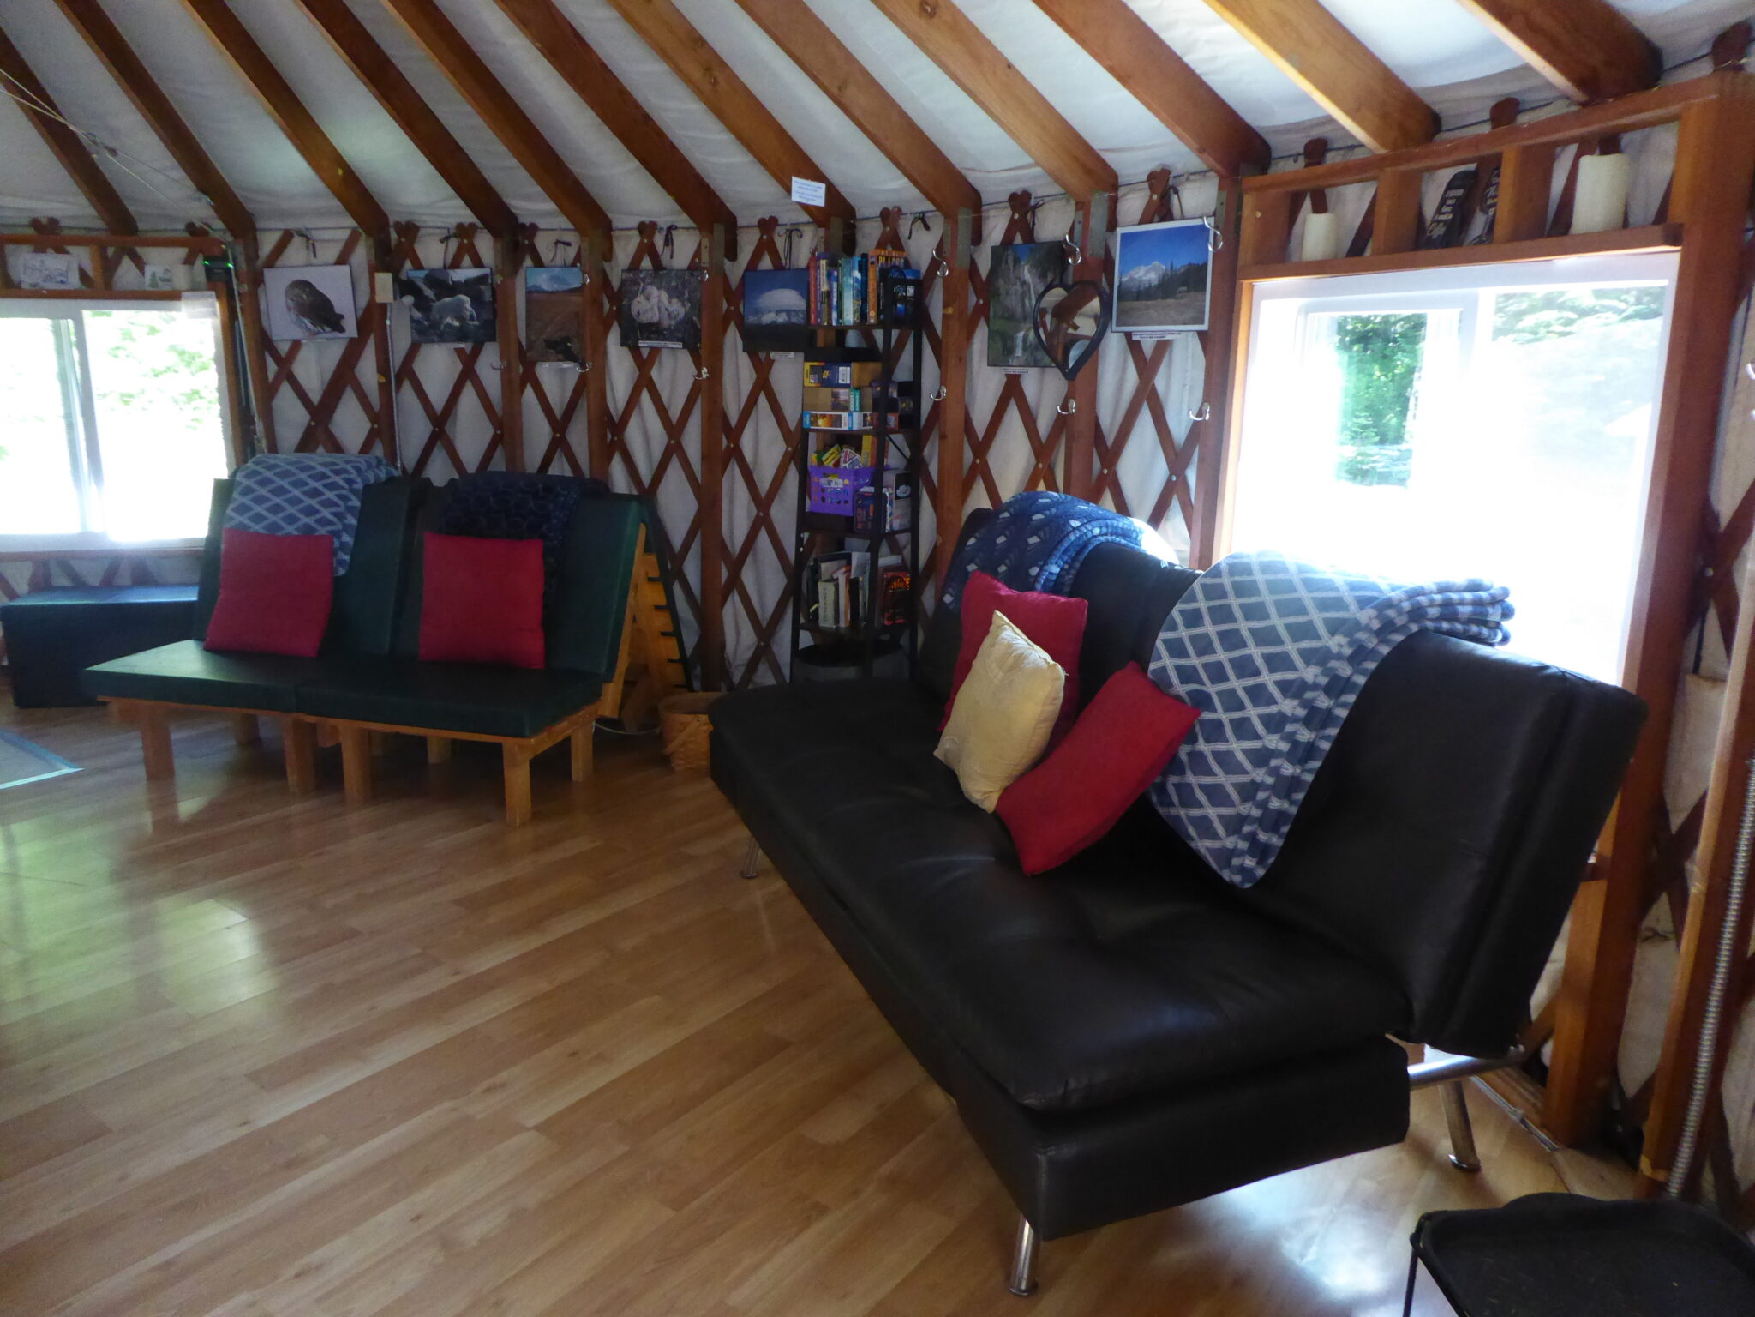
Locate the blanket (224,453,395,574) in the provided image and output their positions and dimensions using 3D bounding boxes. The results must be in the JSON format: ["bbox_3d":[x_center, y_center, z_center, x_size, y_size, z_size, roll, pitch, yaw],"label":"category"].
[{"bbox_3d":[-2.059,-0.513,4.596,0.576,0.380,0.393,4,13,16],"label":"blanket"}]

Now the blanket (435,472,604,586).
[{"bbox_3d":[-1.210,-0.446,4.335,0.524,0.367,0.393,4,13,16],"label":"blanket"}]

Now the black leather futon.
[{"bbox_3d":[0.323,0.274,2.640,0.941,0.924,1.950,-4,14,-19],"label":"black leather futon"}]

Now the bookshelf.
[{"bbox_3d":[-0.078,-0.357,3.904,0.282,1.585,0.275,10,16,35],"label":"bookshelf"}]

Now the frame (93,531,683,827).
[{"bbox_3d":[-1.606,-0.066,4.332,1.592,0.799,1.048,4,13,16],"label":"frame"}]

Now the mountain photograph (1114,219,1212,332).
[{"bbox_3d":[0.707,-0.945,3.151,0.018,0.259,0.317,-9,16,-36],"label":"mountain photograph"}]

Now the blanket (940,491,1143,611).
[{"bbox_3d":[0.462,-0.219,3.350,0.354,0.393,0.576,-4,14,-19],"label":"blanket"}]

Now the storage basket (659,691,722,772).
[{"bbox_3d":[-0.586,0.247,4.330,0.288,0.203,0.275,-1,13,-8],"label":"storage basket"}]

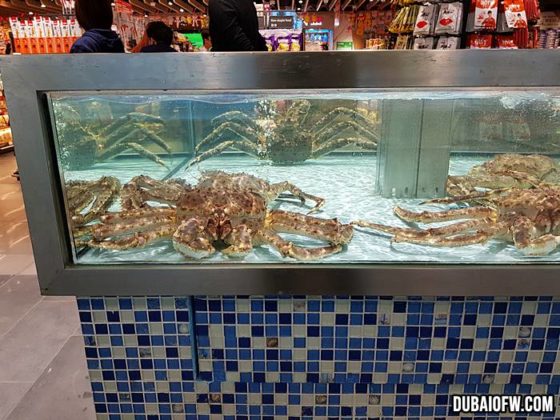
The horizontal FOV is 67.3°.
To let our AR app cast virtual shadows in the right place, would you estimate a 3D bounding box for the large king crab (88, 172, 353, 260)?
[{"bbox_3d":[-0.126,-0.006,0.904,0.515,0.128,0.250,-1,17,-2],"label":"large king crab"}]

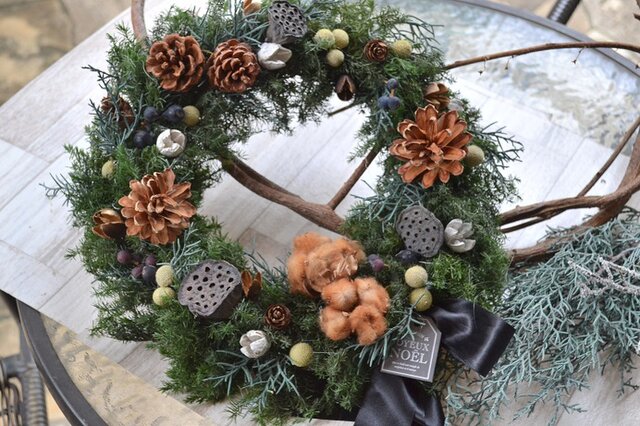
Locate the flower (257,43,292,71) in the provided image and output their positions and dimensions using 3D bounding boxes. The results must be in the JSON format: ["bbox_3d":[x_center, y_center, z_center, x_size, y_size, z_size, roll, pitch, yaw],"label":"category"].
[{"bbox_3d":[-0.039,-0.133,0.816,0.030,0.023,0.024,1,52,-1],"label":"flower"}]

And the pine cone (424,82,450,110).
[{"bbox_3d":[0.097,-0.096,0.791,0.022,0.023,0.022,1,52,-1],"label":"pine cone"}]

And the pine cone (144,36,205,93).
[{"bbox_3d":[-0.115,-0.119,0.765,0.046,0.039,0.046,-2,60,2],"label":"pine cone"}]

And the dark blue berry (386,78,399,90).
[{"bbox_3d":[0.052,-0.093,0.692,0.009,0.009,0.009,2,49,-2],"label":"dark blue berry"}]

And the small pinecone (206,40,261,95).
[{"bbox_3d":[-0.063,-0.108,0.702,0.038,0.038,0.036,0,19,-22],"label":"small pinecone"}]

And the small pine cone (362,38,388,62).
[{"bbox_3d":[0.047,-0.137,0.816,0.022,0.019,0.022,1,52,-1],"label":"small pine cone"}]

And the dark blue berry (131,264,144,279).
[{"bbox_3d":[-0.138,0.044,0.727,0.011,0.011,0.011,0,48,-11],"label":"dark blue berry"}]

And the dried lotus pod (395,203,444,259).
[{"bbox_3d":[0.080,0.015,0.777,0.042,0.029,0.042,0,83,4],"label":"dried lotus pod"}]

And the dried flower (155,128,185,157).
[{"bbox_3d":[-0.115,-0.055,0.746,0.022,0.022,0.022,1,52,-1],"label":"dried flower"}]

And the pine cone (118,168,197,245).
[{"bbox_3d":[-0.126,-0.005,0.744,0.060,0.044,0.060,0,82,-10],"label":"pine cone"}]

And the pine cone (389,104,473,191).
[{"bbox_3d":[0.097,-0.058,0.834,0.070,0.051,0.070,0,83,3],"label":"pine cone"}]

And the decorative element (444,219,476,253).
[{"bbox_3d":[0.093,0.015,0.636,0.022,0.021,0.022,0,78,-31],"label":"decorative element"}]

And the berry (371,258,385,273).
[{"bbox_3d":[0.041,0.038,0.687,0.010,0.010,0.010,1,52,-1],"label":"berry"}]

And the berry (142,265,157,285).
[{"bbox_3d":[-0.128,0.046,0.721,0.011,0.014,0.011,0,48,-11],"label":"berry"}]

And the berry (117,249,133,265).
[{"bbox_3d":[-0.149,0.033,0.733,0.012,0.012,0.012,0,48,-11],"label":"berry"}]

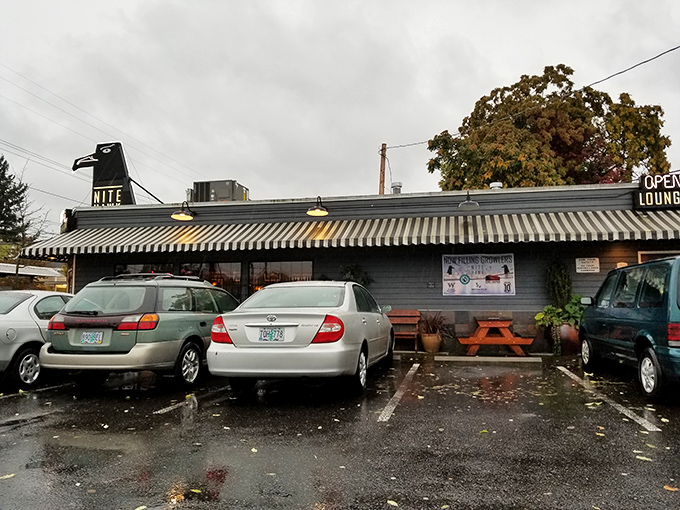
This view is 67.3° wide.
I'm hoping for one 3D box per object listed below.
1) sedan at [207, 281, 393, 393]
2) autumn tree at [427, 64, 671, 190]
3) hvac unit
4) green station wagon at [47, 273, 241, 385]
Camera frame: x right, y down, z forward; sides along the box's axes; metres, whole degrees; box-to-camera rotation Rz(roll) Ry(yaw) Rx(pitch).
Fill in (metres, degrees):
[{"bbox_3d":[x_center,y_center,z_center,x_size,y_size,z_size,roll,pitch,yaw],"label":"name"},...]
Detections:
[{"bbox_3d":[-0.206,1.169,7.979,1.820,1.490,4.800,-1,-6,13],"label":"sedan"},{"bbox_3d":[9.916,-2.829,23.890,11.463,12.587,10.890,0,-6,0],"label":"autumn tree"},{"bbox_3d":[-3.846,-1.738,16.625,1.328,1.000,1.288,-1,-6,13],"label":"hvac unit"},{"bbox_3d":[-2.452,1.167,8.422,1.770,1.570,4.720,-1,-6,14],"label":"green station wagon"}]

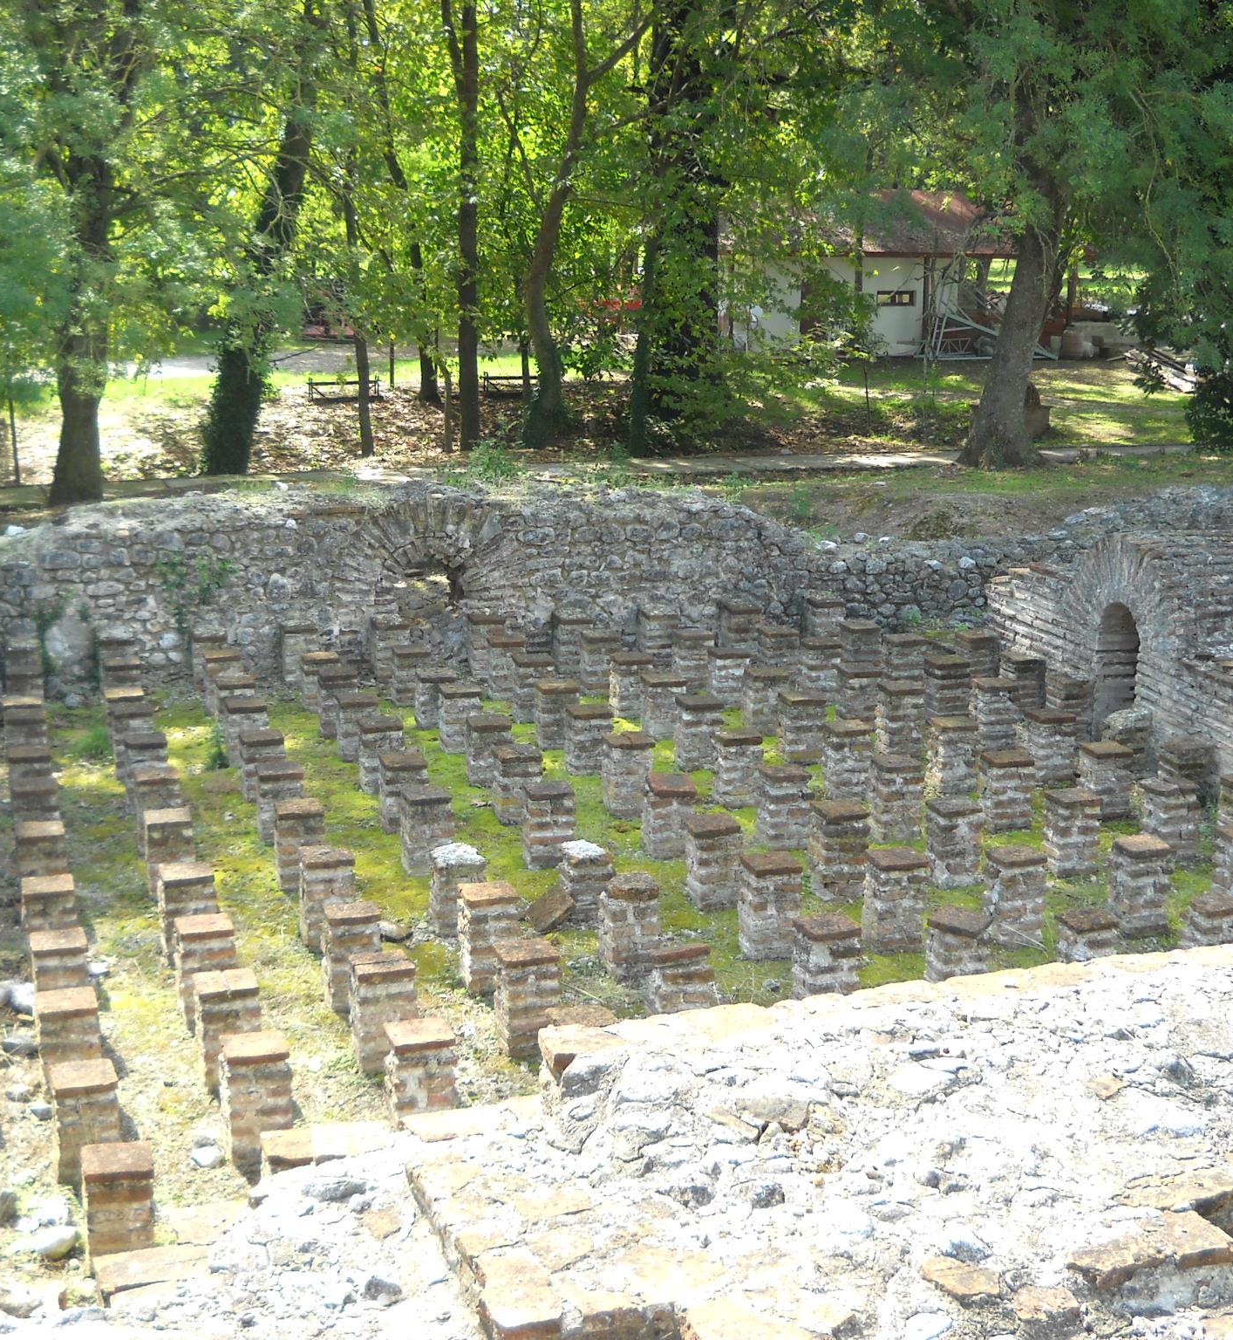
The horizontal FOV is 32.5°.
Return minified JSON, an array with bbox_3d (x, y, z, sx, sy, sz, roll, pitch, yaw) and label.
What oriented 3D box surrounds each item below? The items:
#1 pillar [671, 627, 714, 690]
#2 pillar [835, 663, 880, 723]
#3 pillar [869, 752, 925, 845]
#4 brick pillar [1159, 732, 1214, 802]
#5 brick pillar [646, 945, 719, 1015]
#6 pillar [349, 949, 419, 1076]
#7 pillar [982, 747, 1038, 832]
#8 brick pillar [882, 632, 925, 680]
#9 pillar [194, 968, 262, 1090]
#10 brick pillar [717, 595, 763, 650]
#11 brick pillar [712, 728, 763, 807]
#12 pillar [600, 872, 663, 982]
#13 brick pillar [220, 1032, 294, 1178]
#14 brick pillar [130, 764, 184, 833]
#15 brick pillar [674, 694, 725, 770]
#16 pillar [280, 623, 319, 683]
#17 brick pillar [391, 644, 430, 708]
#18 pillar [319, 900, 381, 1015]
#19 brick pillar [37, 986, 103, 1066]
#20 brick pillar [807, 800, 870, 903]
[{"bbox_3d":[0.745,-0.081,20.464,0.329,0.540,0.315,-4,15,-17],"label":"pillar"},{"bbox_3d":[2.019,0.230,17.737,0.297,0.473,0.288,-4,14,-17],"label":"pillar"},{"bbox_3d":[2.313,1.071,17.560,0.331,0.633,0.331,-3,16,-17],"label":"pillar"},{"bbox_3d":[4.390,0.781,16.318,0.296,0.505,0.296,-4,15,-17],"label":"brick pillar"},{"bbox_3d":[0.366,1.751,11.536,0.307,0.414,0.290,-3,15,-17],"label":"brick pillar"},{"bbox_3d":[-1.229,1.796,11.132,0.302,0.551,0.285,-3,16,-17],"label":"pillar"},{"bbox_3d":[3.233,0.995,17.427,0.327,0.598,0.327,-5,16,-17],"label":"pillar"},{"bbox_3d":[2.637,-0.067,19.425,0.296,0.505,0.296,-4,15,-17],"label":"brick pillar"},{"bbox_3d":[-1.996,1.836,10.861,0.300,0.518,0.283,-3,16,-17],"label":"pillar"},{"bbox_3d":[1.168,-0.406,20.160,0.310,0.460,0.297,-4,14,-17],"label":"brick pillar"},{"bbox_3d":[1.025,0.834,18.012,0.332,0.589,0.332,-5,16,-17],"label":"brick pillar"},{"bbox_3d":[0.088,1.529,12.600,0.301,0.542,0.292,-4,14,-17],"label":"pillar"},{"bbox_3d":[-1.833,2.201,10.783,0.312,0.620,0.312,-4,15,-17],"label":"brick pillar"},{"bbox_3d":[-3.254,0.974,15.014,0.322,0.513,0.322,-4,15,-17],"label":"brick pillar"},{"bbox_3d":[0.698,0.540,17.894,0.329,0.549,0.315,-4,15,-17],"label":"brick pillar"},{"bbox_3d":[-2.813,-0.161,18.753,0.307,0.473,0.290,-3,15,-17],"label":"pillar"},{"bbox_3d":[-1.764,0.049,18.132,0.275,0.456,0.275,-4,14,-17],"label":"brick pillar"},{"bbox_3d":[-1.771,1.908,14.132,0.330,0.618,0.330,-5,16,-17],"label":"pillar"},{"bbox_3d":[-2.783,1.916,10.773,0.288,0.503,0.279,-4,14,-17],"label":"brick pillar"},{"bbox_3d":[1.472,1.196,14.044,0.305,0.555,0.297,-5,14,-21],"label":"brick pillar"}]

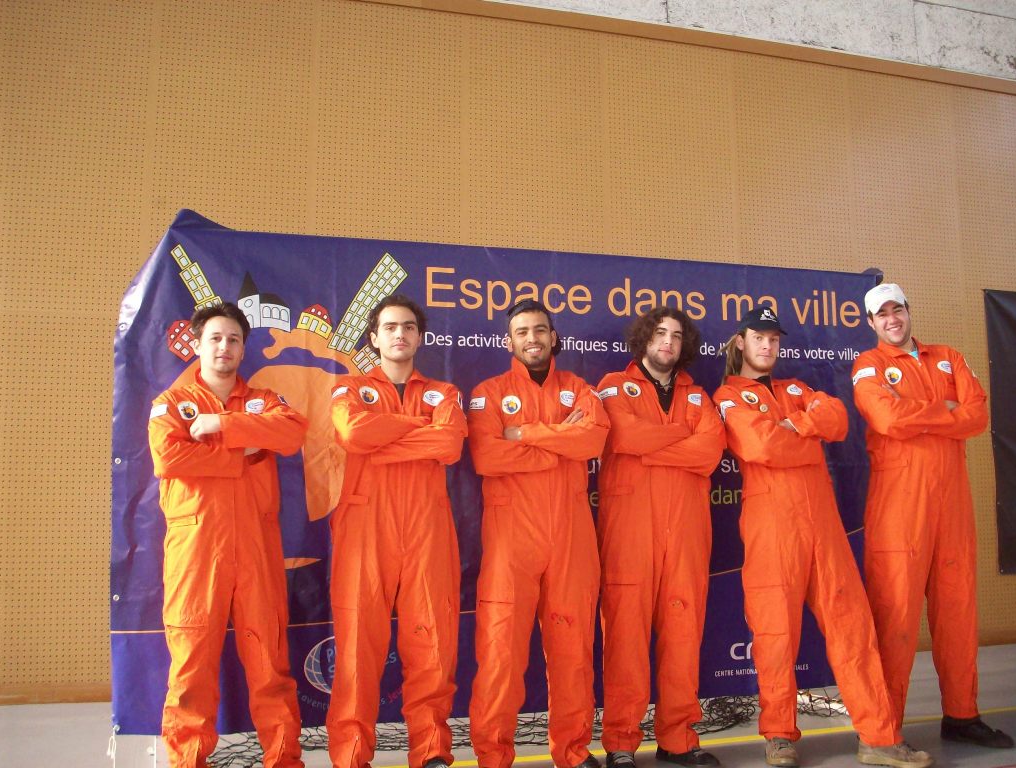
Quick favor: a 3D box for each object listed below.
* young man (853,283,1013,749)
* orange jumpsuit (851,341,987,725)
[{"bbox_3d":[1.696,0.509,4.362,0.620,1.852,0.500,0,-6,-3],"label":"young man"},{"bbox_3d":[1.643,0.598,4.371,0.560,1.556,0.420,0,-6,-3],"label":"orange jumpsuit"}]

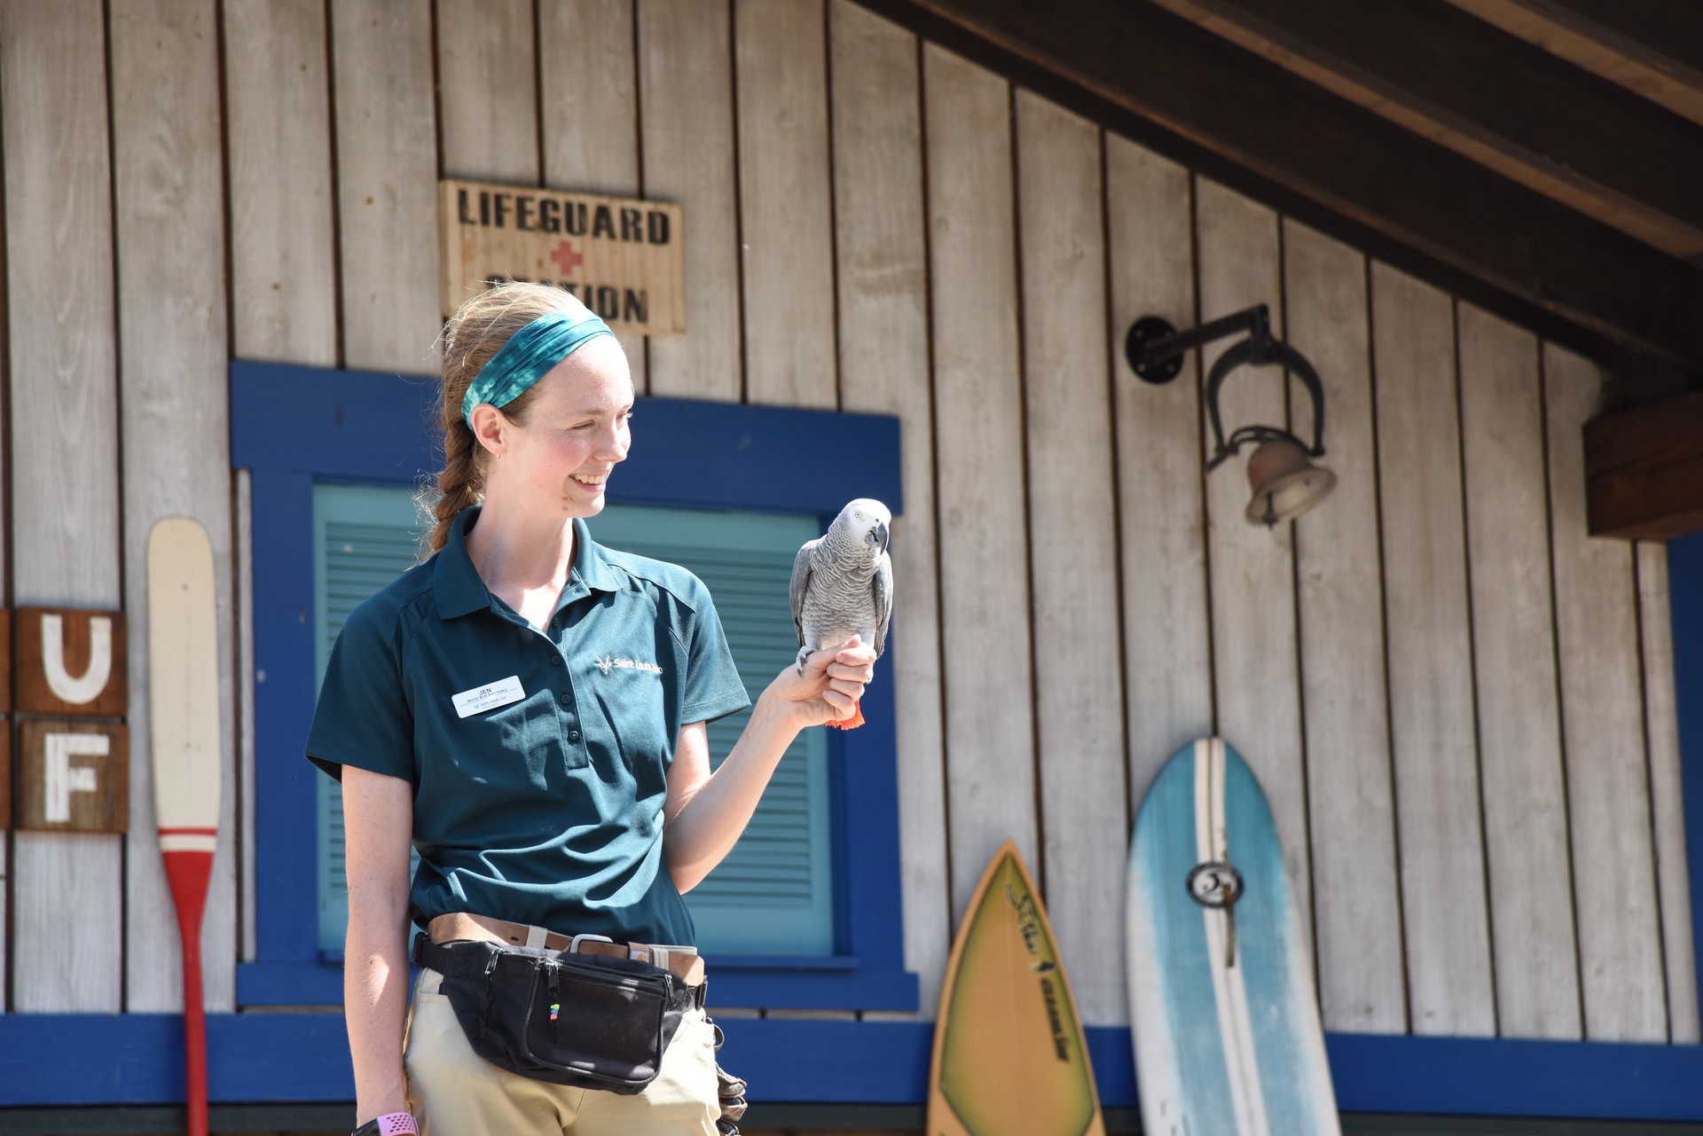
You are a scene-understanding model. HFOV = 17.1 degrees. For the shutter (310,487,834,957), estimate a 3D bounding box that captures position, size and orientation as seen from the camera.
[{"bbox_3d":[-0.611,0.349,12.389,1.303,1.001,0.050,4,-11,-33],"label":"shutter"}]

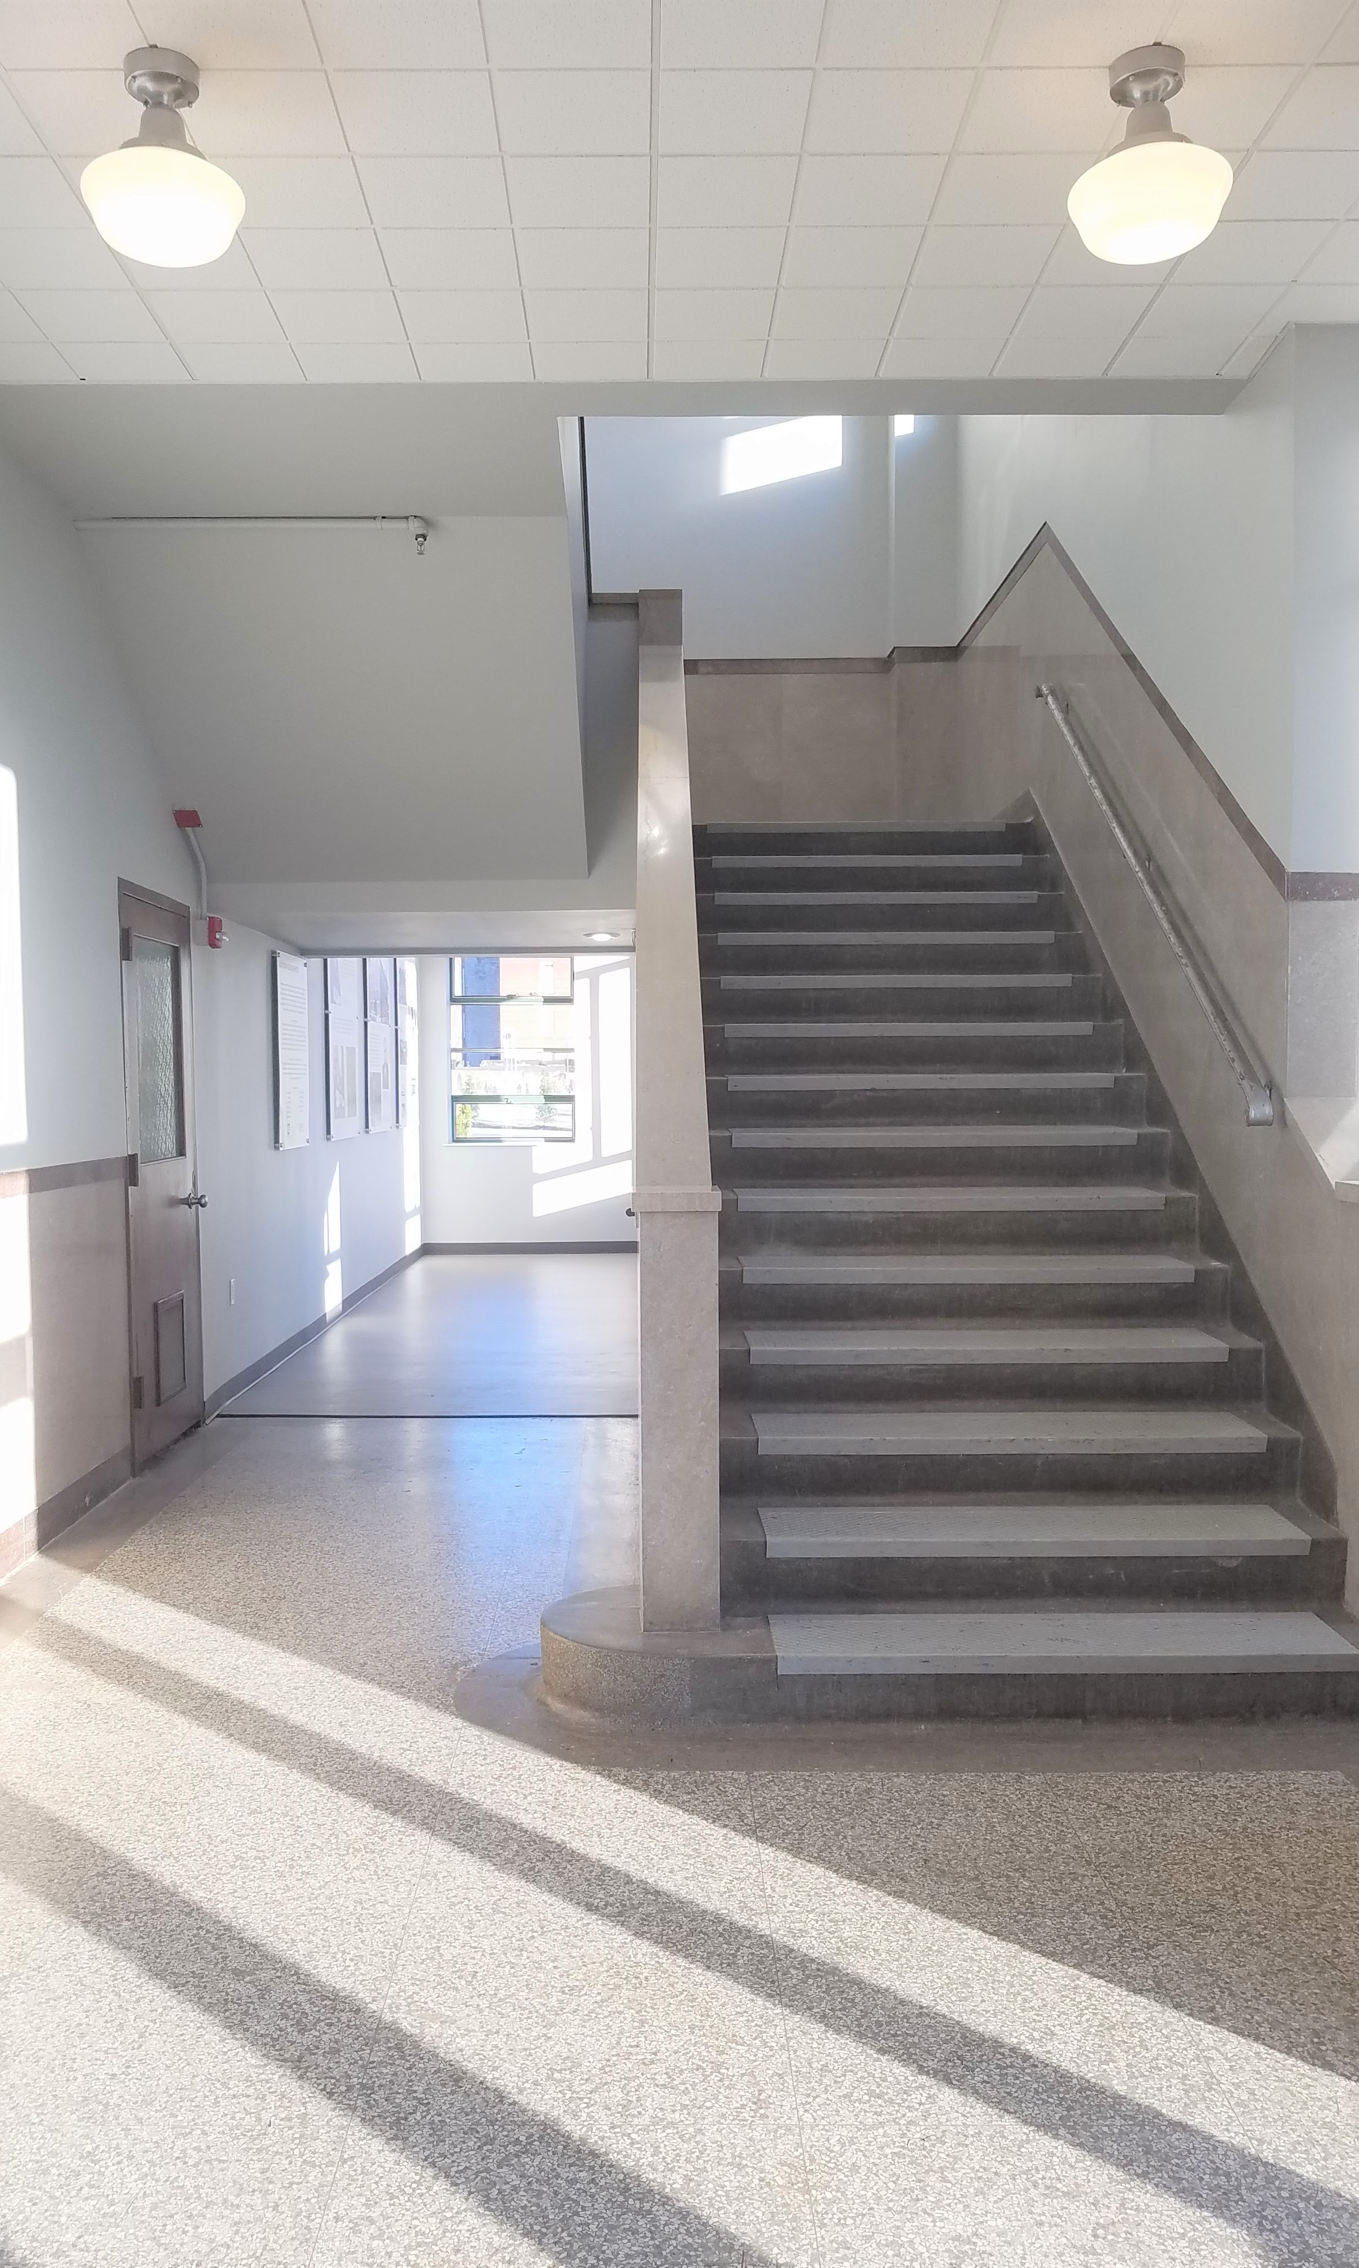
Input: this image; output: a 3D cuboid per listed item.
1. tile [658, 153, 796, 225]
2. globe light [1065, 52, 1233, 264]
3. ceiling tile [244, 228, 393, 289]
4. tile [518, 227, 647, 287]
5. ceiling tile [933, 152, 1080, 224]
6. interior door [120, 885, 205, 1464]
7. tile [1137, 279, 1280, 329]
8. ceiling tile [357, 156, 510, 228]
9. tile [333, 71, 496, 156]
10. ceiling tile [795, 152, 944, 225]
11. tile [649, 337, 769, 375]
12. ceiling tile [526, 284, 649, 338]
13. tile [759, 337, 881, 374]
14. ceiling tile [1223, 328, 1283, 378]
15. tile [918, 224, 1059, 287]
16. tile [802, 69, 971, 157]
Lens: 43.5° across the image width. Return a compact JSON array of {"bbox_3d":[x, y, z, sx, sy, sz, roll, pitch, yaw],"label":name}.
[{"bbox_3d":[0.095,-2.000,3.601,0.302,0.020,0.302,-1,3,-1],"label":"tile"},{"bbox_3d":[0.868,-1.810,3.150,0.297,0.315,0.297,0,3,-1],"label":"globe light"},{"bbox_3d":[-0.838,-2.043,3.963,0.305,0.020,0.305,-1,2,-1],"label":"ceiling tile"},{"bbox_3d":[-0.215,-2.009,3.889,0.302,0.020,0.300,-1,2,-1],"label":"tile"},{"bbox_3d":[0.705,-2.011,3.612,0.302,0.020,0.302,-1,3,-1],"label":"ceiling tile"},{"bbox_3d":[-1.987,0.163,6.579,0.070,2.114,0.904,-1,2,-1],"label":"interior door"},{"bbox_3d":[1.308,-2.040,4.215,0.300,0.020,0.300,0,3,-1],"label":"tile"},{"bbox_3d":[-0.514,-1.992,3.586,0.302,0.020,0.300,-1,2,-1],"label":"ceiling tile"},{"bbox_3d":[-0.513,-2.026,3.371,0.305,0.020,0.305,-1,2,-1],"label":"tile"},{"bbox_3d":[0.405,-2.018,3.629,0.305,0.019,0.300,-1,2,-1],"label":"ceiling tile"},{"bbox_3d":[0.086,-2.045,4.478,0.300,0.020,0.250,0,3,-1],"label":"tile"},{"bbox_3d":[-0.227,-2.027,4.203,0.302,0.020,0.302,-1,3,-1],"label":"ceiling tile"},{"bbox_3d":[0.382,-2.052,4.501,0.302,0.020,0.266,-1,3,-1],"label":"tile"},{"bbox_3d":[1.506,-2.058,4.499,0.080,0.019,0.244,-1,2,-1],"label":"ceiling tile"},{"bbox_3d":[0.715,-2.060,3.981,0.305,0.020,0.305,-1,2,-1],"label":"tile"},{"bbox_3d":[0.405,-1.982,3.292,0.300,0.020,0.300,0,3,-1],"label":"tile"}]

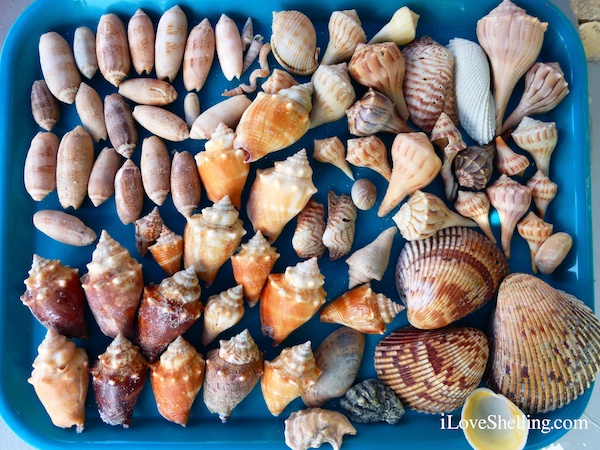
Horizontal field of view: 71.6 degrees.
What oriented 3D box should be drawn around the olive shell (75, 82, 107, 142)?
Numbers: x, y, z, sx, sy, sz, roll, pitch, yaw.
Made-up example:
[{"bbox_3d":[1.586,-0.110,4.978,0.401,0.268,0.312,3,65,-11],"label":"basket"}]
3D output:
[{"bbox_3d":[-0.160,-0.087,0.321,0.019,0.018,0.050,-20,87,-1],"label":"olive shell"}]

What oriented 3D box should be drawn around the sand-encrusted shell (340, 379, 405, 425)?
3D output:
[{"bbox_3d":[0.057,0.138,0.320,0.046,0.017,0.036,28,88,0],"label":"sand-encrusted shell"}]

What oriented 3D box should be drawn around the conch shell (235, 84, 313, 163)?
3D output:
[{"bbox_3d":[-0.017,-0.077,0.311,0.042,0.033,0.078,43,88,2],"label":"conch shell"}]

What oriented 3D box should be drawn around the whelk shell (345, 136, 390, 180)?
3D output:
[{"bbox_3d":[0.055,-0.048,0.318,0.047,0.025,0.028,45,88,2],"label":"whelk shell"}]

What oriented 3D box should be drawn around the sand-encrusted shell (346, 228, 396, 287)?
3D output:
[{"bbox_3d":[0.055,0.024,0.313,0.030,0.022,0.057,33,88,1],"label":"sand-encrusted shell"}]

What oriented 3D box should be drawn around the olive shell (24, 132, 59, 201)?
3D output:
[{"bbox_3d":[-0.196,-0.045,0.317,0.024,0.022,0.054,6,87,0],"label":"olive shell"}]

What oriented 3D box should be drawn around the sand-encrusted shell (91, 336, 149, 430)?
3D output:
[{"bbox_3d":[-0.134,0.116,0.310,0.042,0.033,0.069,-3,88,-1],"label":"sand-encrusted shell"}]

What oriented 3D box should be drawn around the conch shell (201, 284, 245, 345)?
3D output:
[{"bbox_3d":[-0.060,0.068,0.319,0.029,0.022,0.054,29,88,0],"label":"conch shell"}]

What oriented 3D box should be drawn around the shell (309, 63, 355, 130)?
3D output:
[{"bbox_3d":[0.021,-0.096,0.313,0.035,0.031,0.060,28,87,1],"label":"shell"}]

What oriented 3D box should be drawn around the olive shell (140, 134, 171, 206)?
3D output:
[{"bbox_3d":[-0.112,-0.042,0.324,0.022,0.020,0.055,-6,88,-1],"label":"olive shell"}]

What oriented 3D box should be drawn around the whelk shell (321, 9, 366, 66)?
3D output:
[{"bbox_3d":[0.031,-0.142,0.318,0.033,0.028,0.051,34,88,2],"label":"whelk shell"}]

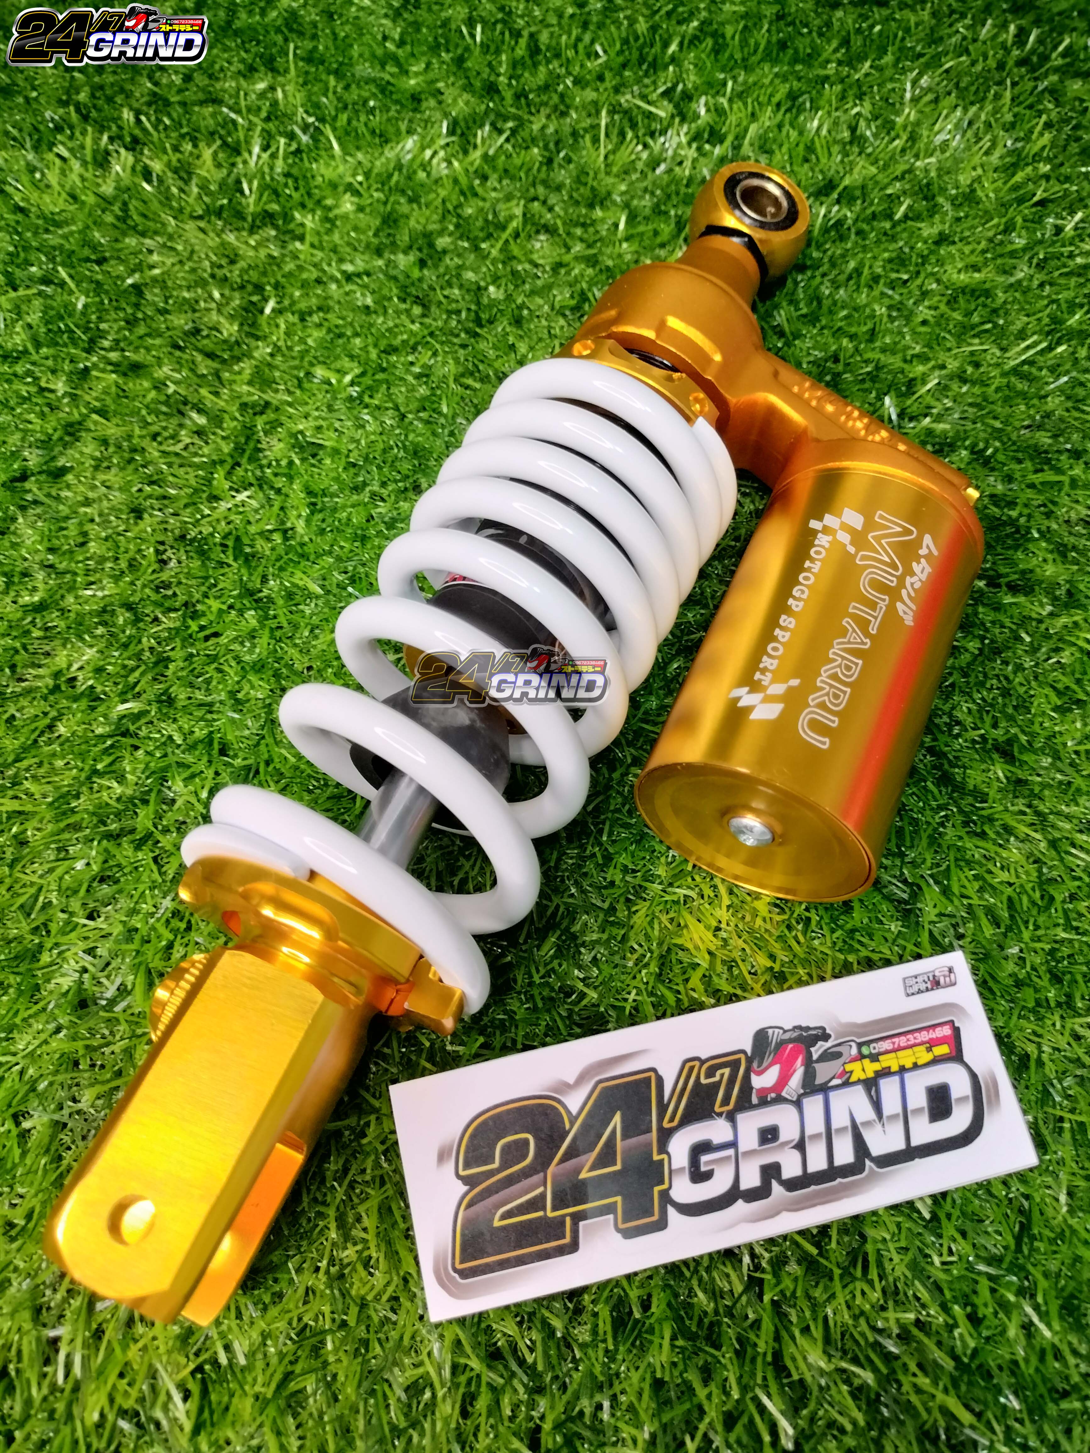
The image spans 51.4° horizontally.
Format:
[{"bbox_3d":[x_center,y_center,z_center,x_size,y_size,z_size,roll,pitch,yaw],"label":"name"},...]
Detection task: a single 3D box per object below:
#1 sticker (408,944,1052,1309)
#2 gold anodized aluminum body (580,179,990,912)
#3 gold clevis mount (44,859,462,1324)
[{"bbox_3d":[0.037,0.087,0.248,0.134,0.002,0.047,-12,70,-6],"label":"sticker"},{"bbox_3d":[0.053,-0.063,0.281,0.118,0.057,0.184,23,64,11],"label":"gold anodized aluminum body"},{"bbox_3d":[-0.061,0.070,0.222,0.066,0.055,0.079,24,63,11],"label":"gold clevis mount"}]

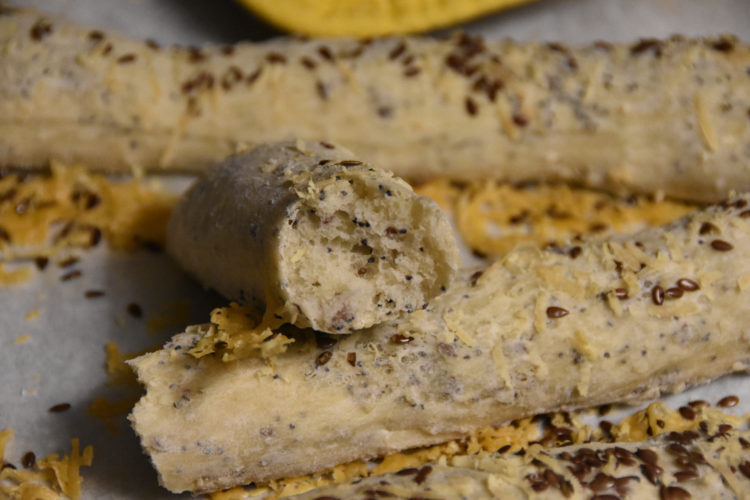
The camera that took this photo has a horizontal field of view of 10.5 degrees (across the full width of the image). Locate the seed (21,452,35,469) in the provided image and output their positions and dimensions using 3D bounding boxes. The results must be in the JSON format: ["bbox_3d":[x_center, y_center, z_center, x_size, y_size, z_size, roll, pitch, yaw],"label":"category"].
[{"bbox_3d":[-0.068,0.041,0.800,0.002,0.001,0.005,6,36,8],"label":"seed"}]

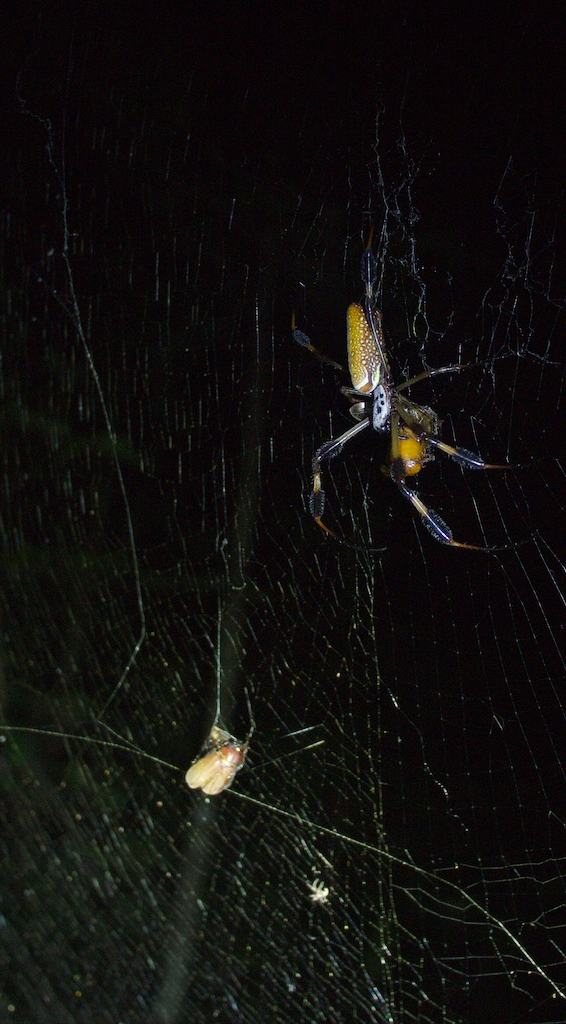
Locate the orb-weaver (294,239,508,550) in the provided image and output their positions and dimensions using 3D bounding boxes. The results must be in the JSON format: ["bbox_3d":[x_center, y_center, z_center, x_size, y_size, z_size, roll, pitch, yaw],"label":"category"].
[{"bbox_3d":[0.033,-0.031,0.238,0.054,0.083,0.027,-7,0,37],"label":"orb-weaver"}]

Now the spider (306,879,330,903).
[{"bbox_3d":[0.010,0.111,0.250,0.007,0.007,0.003,-9,-6,18],"label":"spider"}]

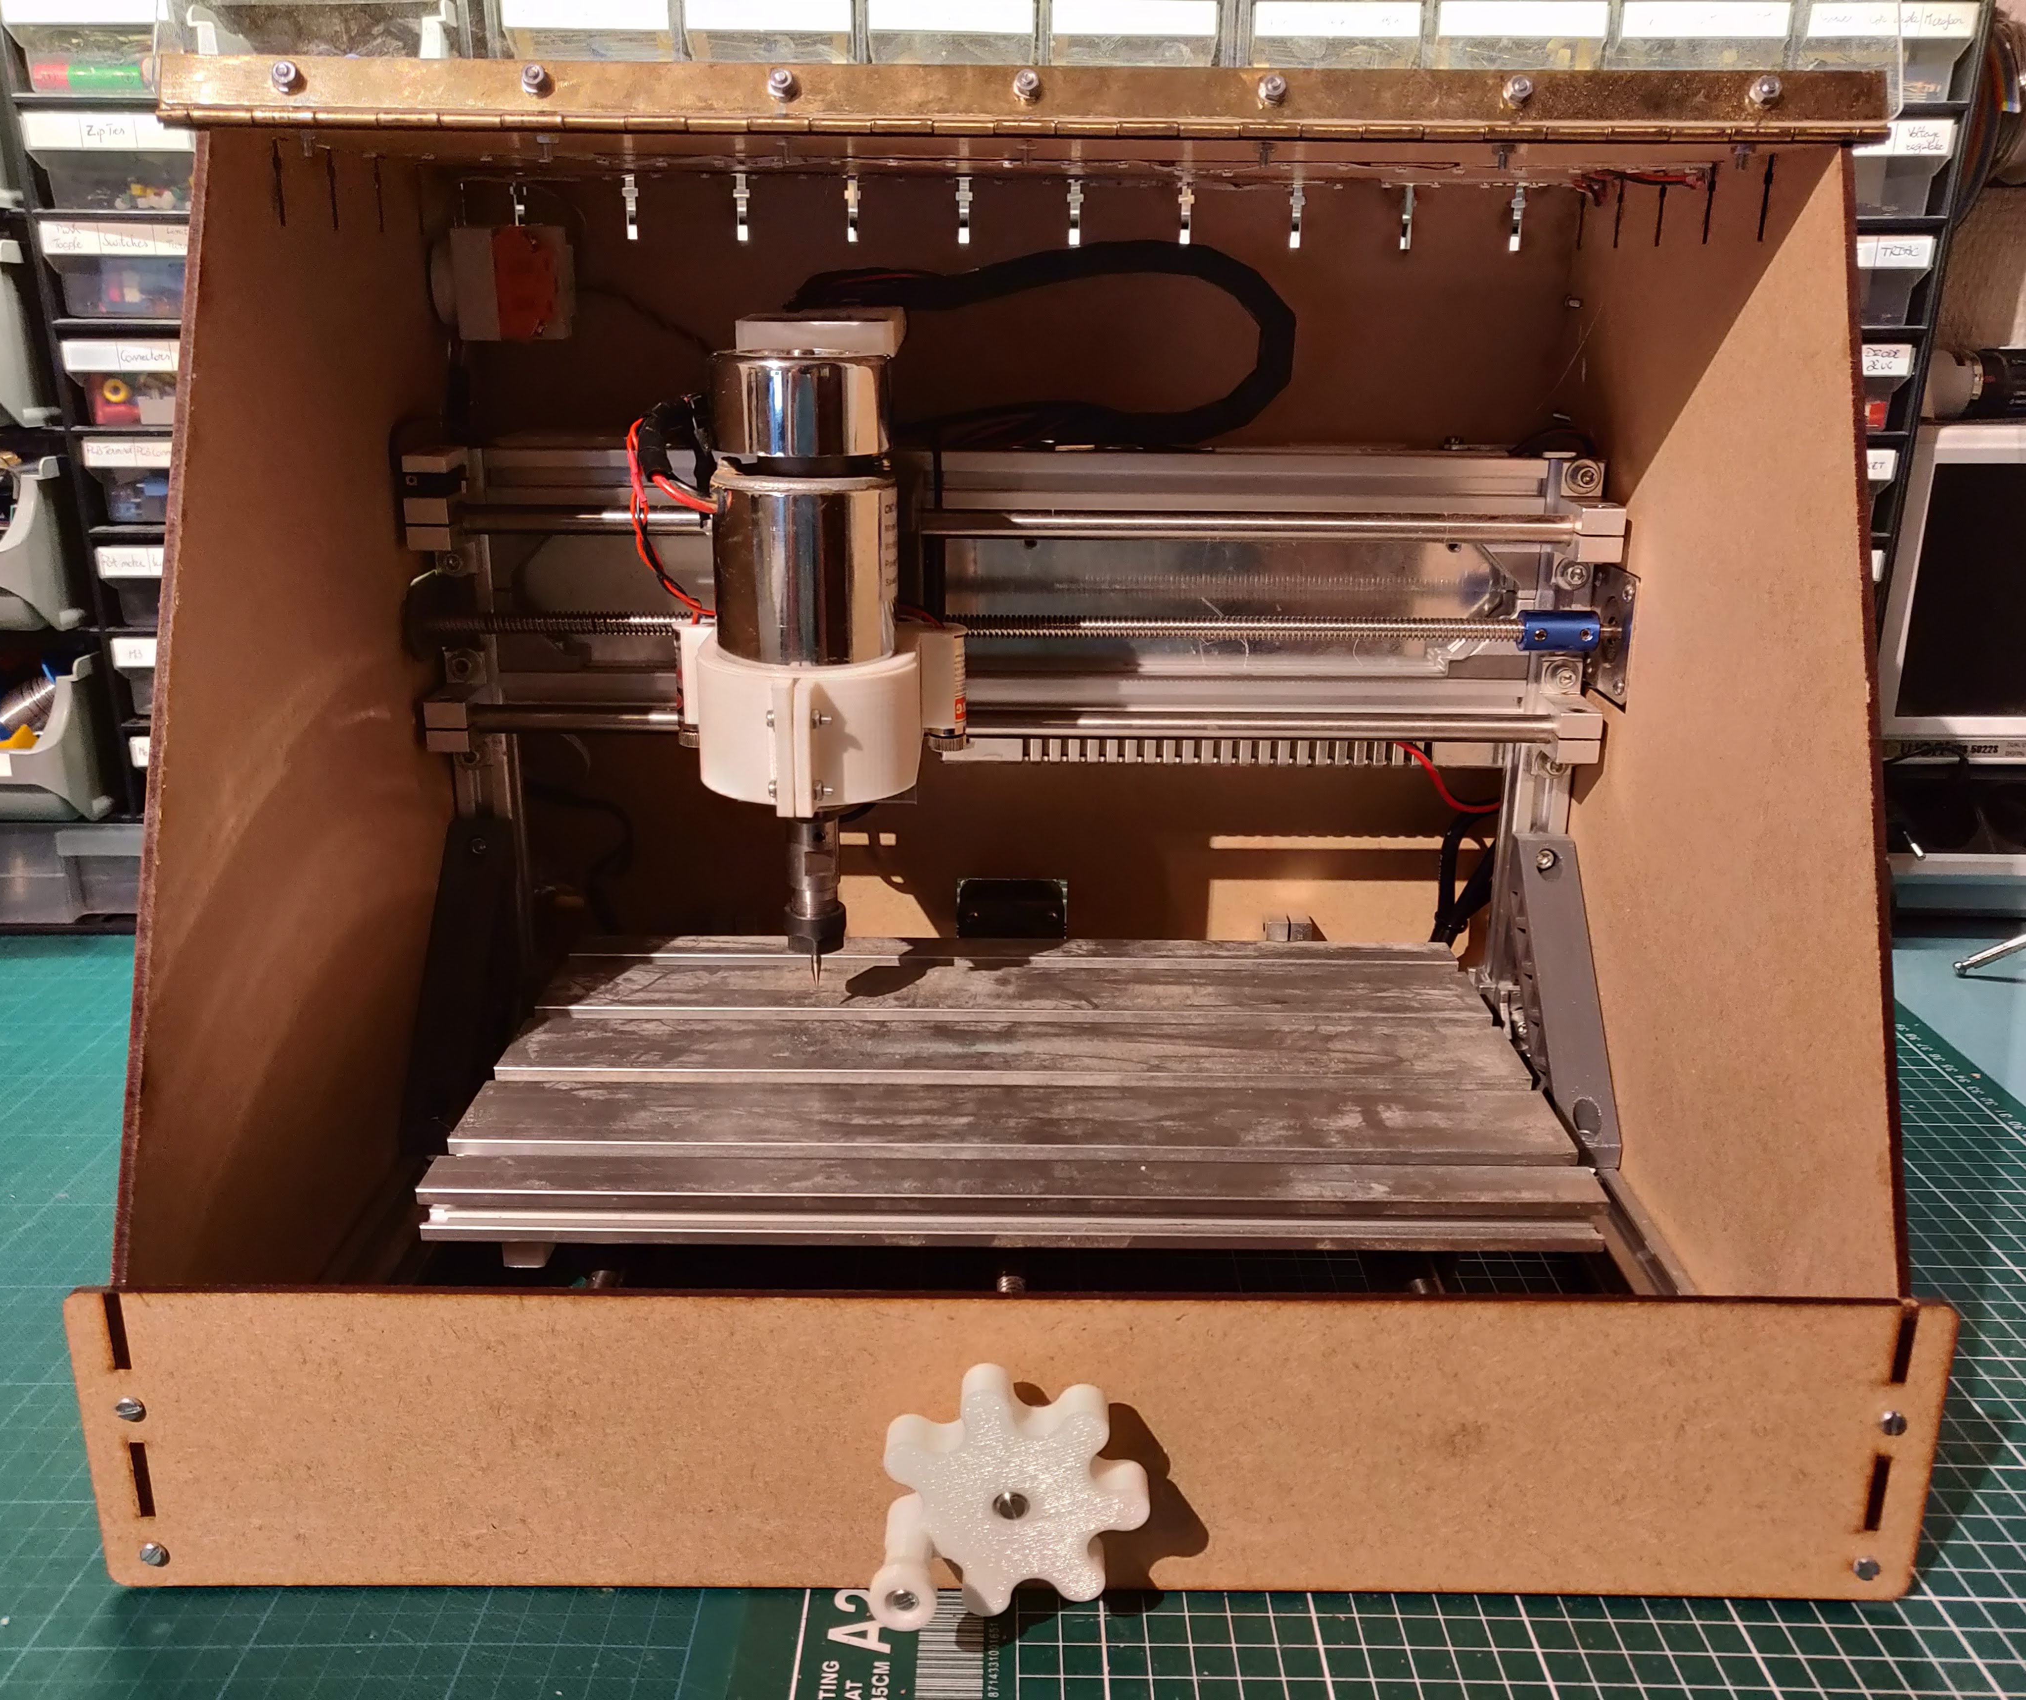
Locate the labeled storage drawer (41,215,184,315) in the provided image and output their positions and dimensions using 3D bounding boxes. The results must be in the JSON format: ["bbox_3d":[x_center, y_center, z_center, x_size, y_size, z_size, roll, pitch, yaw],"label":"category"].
[{"bbox_3d":[-0.389,-0.273,0.777,0.069,0.041,0.125,0,18,0],"label":"labeled storage drawer"}]

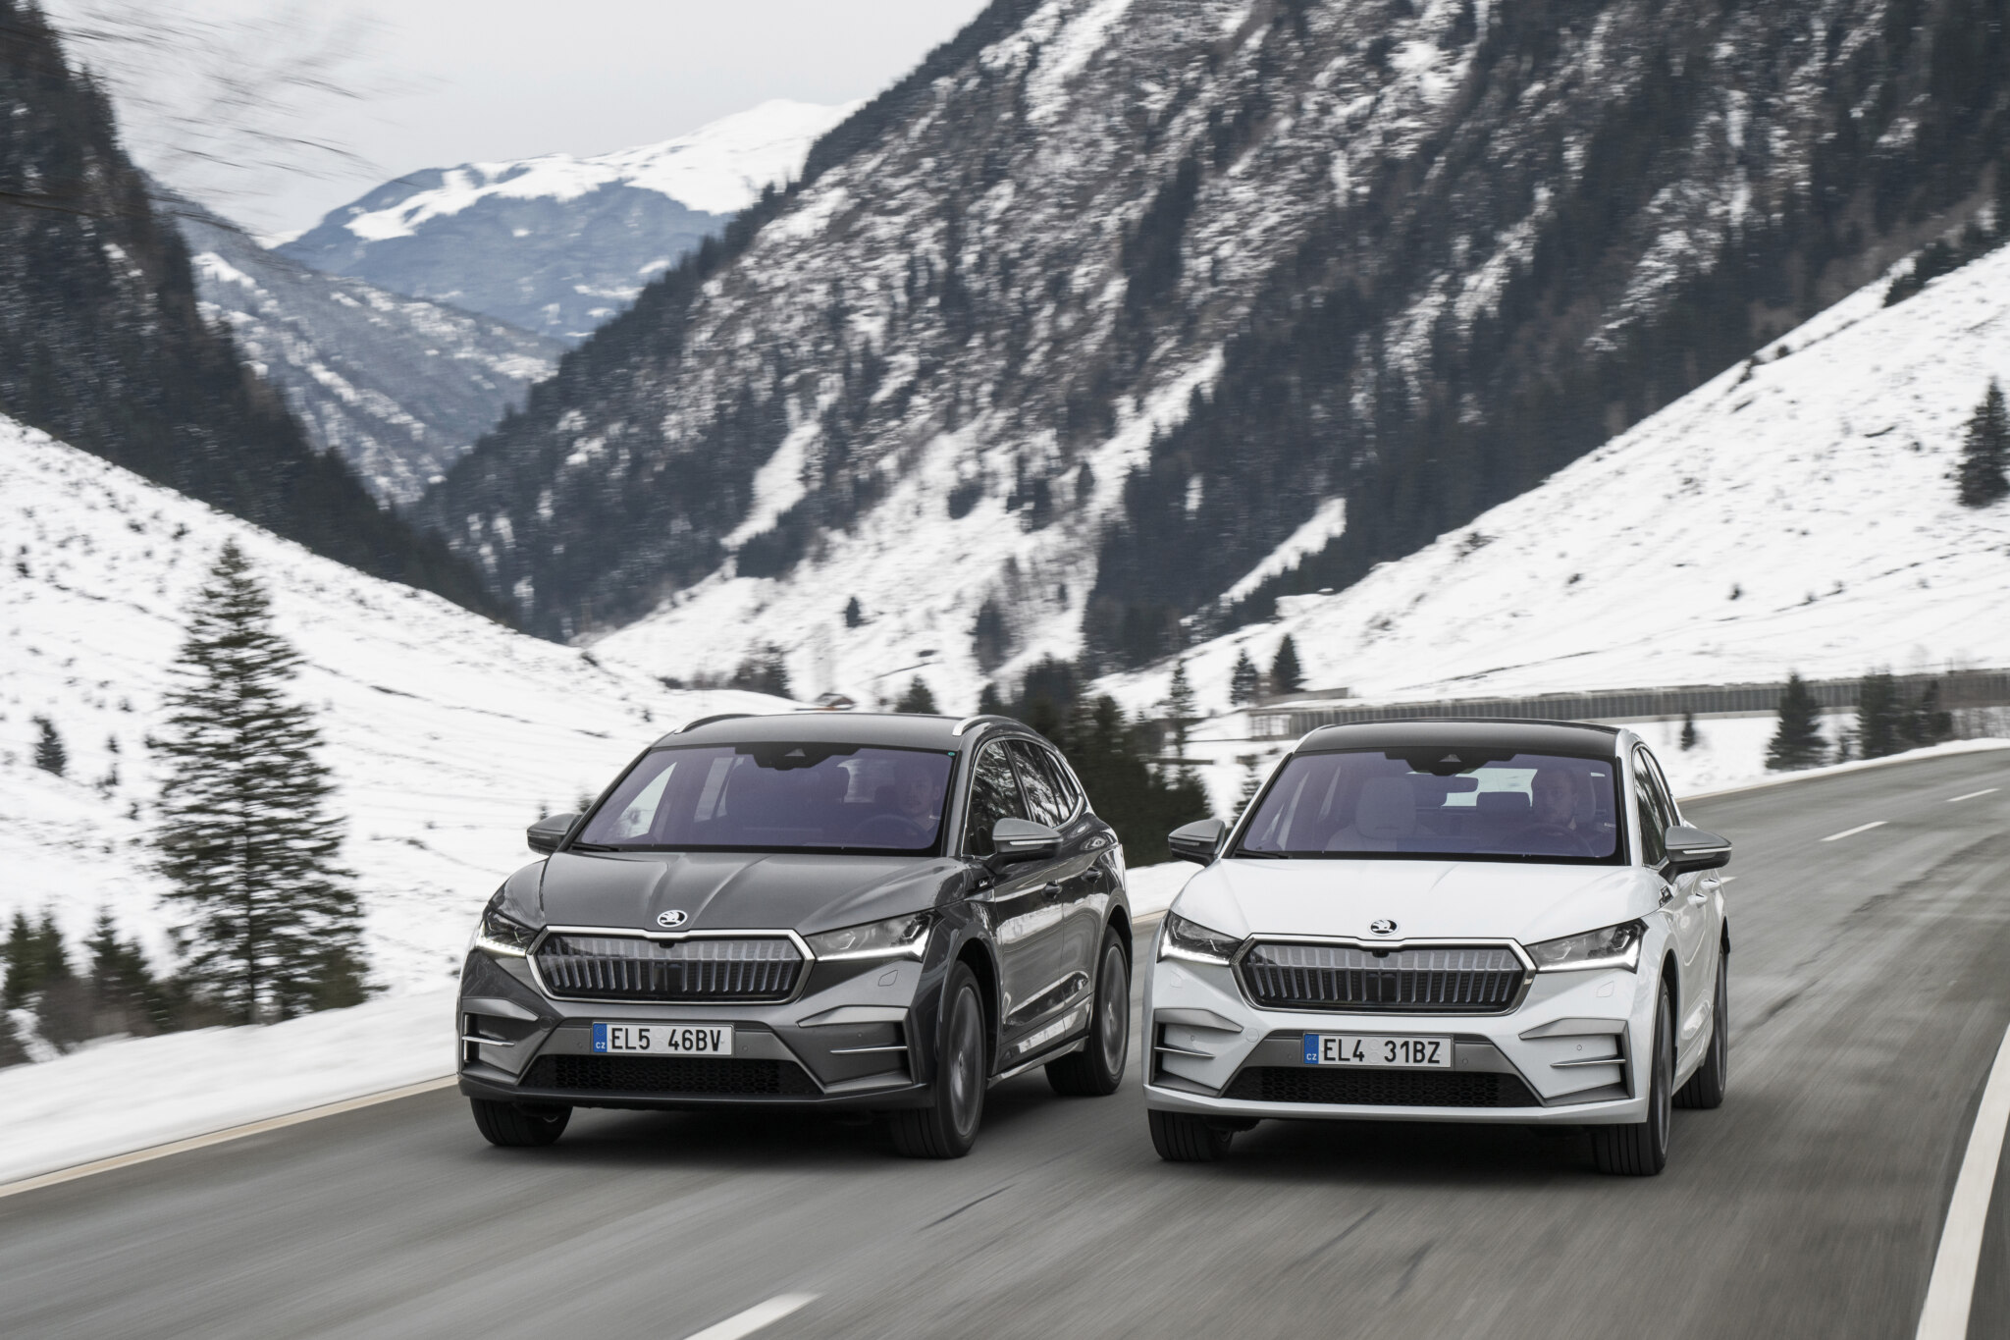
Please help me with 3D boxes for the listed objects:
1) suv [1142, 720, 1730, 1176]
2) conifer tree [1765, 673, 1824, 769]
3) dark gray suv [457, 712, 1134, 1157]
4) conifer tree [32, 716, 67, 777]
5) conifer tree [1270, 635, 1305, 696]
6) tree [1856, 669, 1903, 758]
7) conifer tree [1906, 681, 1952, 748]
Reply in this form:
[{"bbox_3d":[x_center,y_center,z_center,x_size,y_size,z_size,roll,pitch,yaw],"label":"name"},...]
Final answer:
[{"bbox_3d":[1.820,1.011,18.864,2.080,1.615,4.653,0,0,13],"label":"suv"},{"bbox_3d":[47.660,3.180,290.000,3.320,6.160,3.320,0,1,0],"label":"conifer tree"},{"bbox_3d":[-0.705,0.995,19.333,2.080,1.620,4.649,0,0,13],"label":"dark gray suv"},{"bbox_3d":[-83.660,6.600,420.000,2.650,5.660,2.650,0,1,0],"label":"conifer tree"},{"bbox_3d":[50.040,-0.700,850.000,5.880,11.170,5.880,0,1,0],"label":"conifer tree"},{"bbox_3d":[53.740,2.750,295.000,2.750,5.670,2.750,0,1,0],"label":"tree"},{"bbox_3d":[57.790,2.800,300.000,2.620,4.350,2.620,0,1,0],"label":"conifer tree"}]

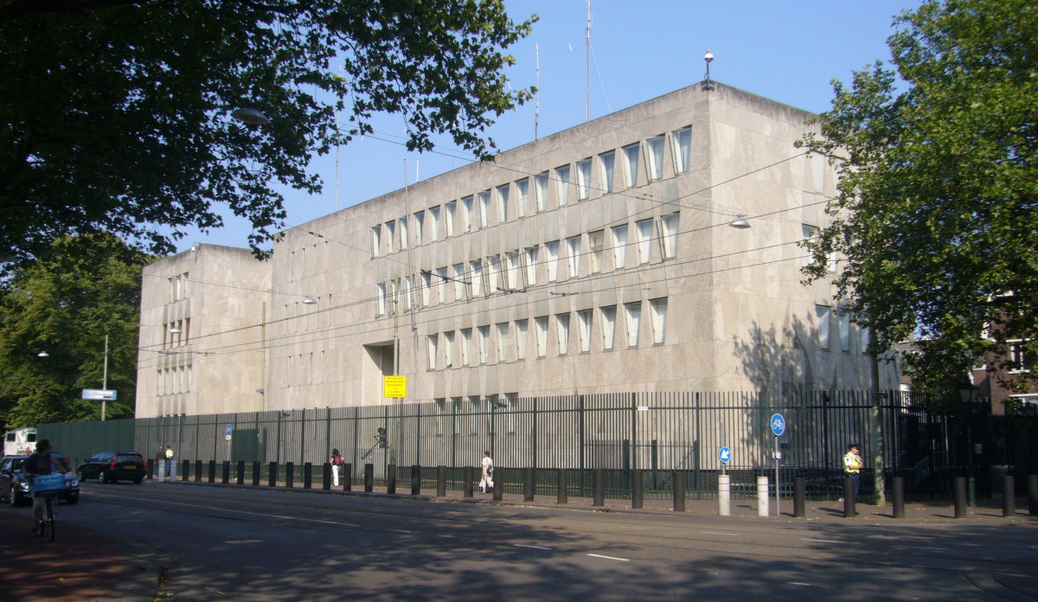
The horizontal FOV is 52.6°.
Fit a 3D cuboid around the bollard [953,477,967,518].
[{"bbox_3d":[11.241,5.014,26.721,0.275,1.030,0.275,0,-8,0],"label":"bollard"}]

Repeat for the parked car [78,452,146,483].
[{"bbox_3d":[-19.700,8.020,50.550,1.800,1.480,4.680,7,-11,-42],"label":"parked car"}]

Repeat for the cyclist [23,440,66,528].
[{"bbox_3d":[-8.555,3.329,18.958,0.680,1.660,0.950,5,-9,-34],"label":"cyclist"}]

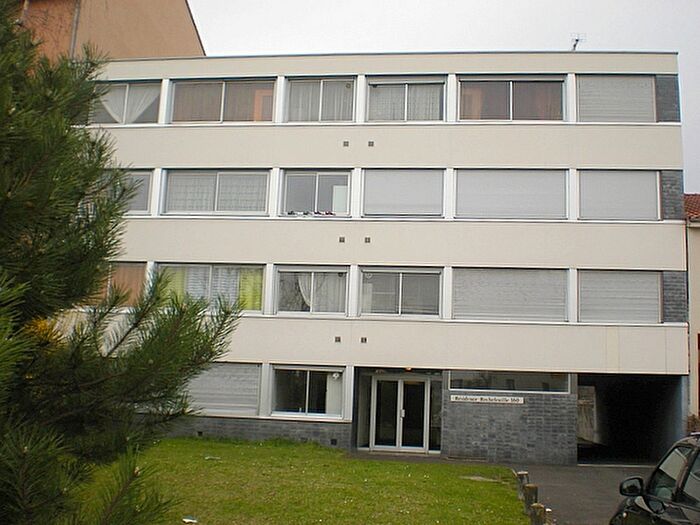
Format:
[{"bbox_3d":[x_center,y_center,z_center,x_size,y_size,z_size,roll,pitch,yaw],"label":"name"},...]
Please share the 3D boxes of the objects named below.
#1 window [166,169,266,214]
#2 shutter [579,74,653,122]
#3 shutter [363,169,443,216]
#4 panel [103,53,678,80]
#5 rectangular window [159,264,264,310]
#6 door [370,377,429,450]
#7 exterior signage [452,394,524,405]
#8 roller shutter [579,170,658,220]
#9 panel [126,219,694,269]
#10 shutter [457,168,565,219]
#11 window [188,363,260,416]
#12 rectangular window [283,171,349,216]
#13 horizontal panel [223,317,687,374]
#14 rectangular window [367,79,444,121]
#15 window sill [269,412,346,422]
[{"bbox_3d":[-3.817,-2.000,22.042,2.985,1.274,0.130,1,-9,7],"label":"window"},{"bbox_3d":[7.241,-4.465,21.032,2.036,1.349,0.130,1,-9,7],"label":"shutter"},{"bbox_3d":[1.510,-1.975,22.001,2.306,1.430,0.150,1,-10,7],"label":"shutter"},{"bbox_3d":[0.553,-5.523,21.973,16.891,0.600,0.220,1,-9,7],"label":"panel"},{"bbox_3d":[-3.886,0.703,21.630,2.989,1.237,0.130,1,-9,7],"label":"rectangular window"},{"bbox_3d":[1.432,4.342,22.012,1.686,2.083,0.100,1,-10,7],"label":"door"},{"bbox_3d":[3.613,3.604,20.224,1.917,0.170,0.040,1,-9,7],"label":"exterior signage"},{"bbox_3d":[7.455,-1.867,21.293,2.199,1.441,0.150,1,-10,7],"label":"roller shutter"},{"bbox_3d":[0.287,-0.601,21.867,17.774,1.373,0.250,1,-10,7],"label":"panel"},{"bbox_3d":[4.389,-1.848,20.956,2.923,1.321,0.130,1,-9,7],"label":"shutter"},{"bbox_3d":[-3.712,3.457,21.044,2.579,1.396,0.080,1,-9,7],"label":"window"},{"bbox_3d":[-0.926,-1.899,21.682,1.880,1.260,0.120,1,-9,7],"label":"rectangular window"},{"bbox_3d":[0.164,2.190,21.386,17.738,1.396,0.250,1,-10,7],"label":"horizontal panel"},{"bbox_3d":[1.591,-4.571,21.842,2.215,1.251,0.120,1,-9,7],"label":"rectangular window"},{"bbox_3d":[-1.129,4.160,20.651,2.109,0.120,0.220,1,-9,7],"label":"window sill"}]

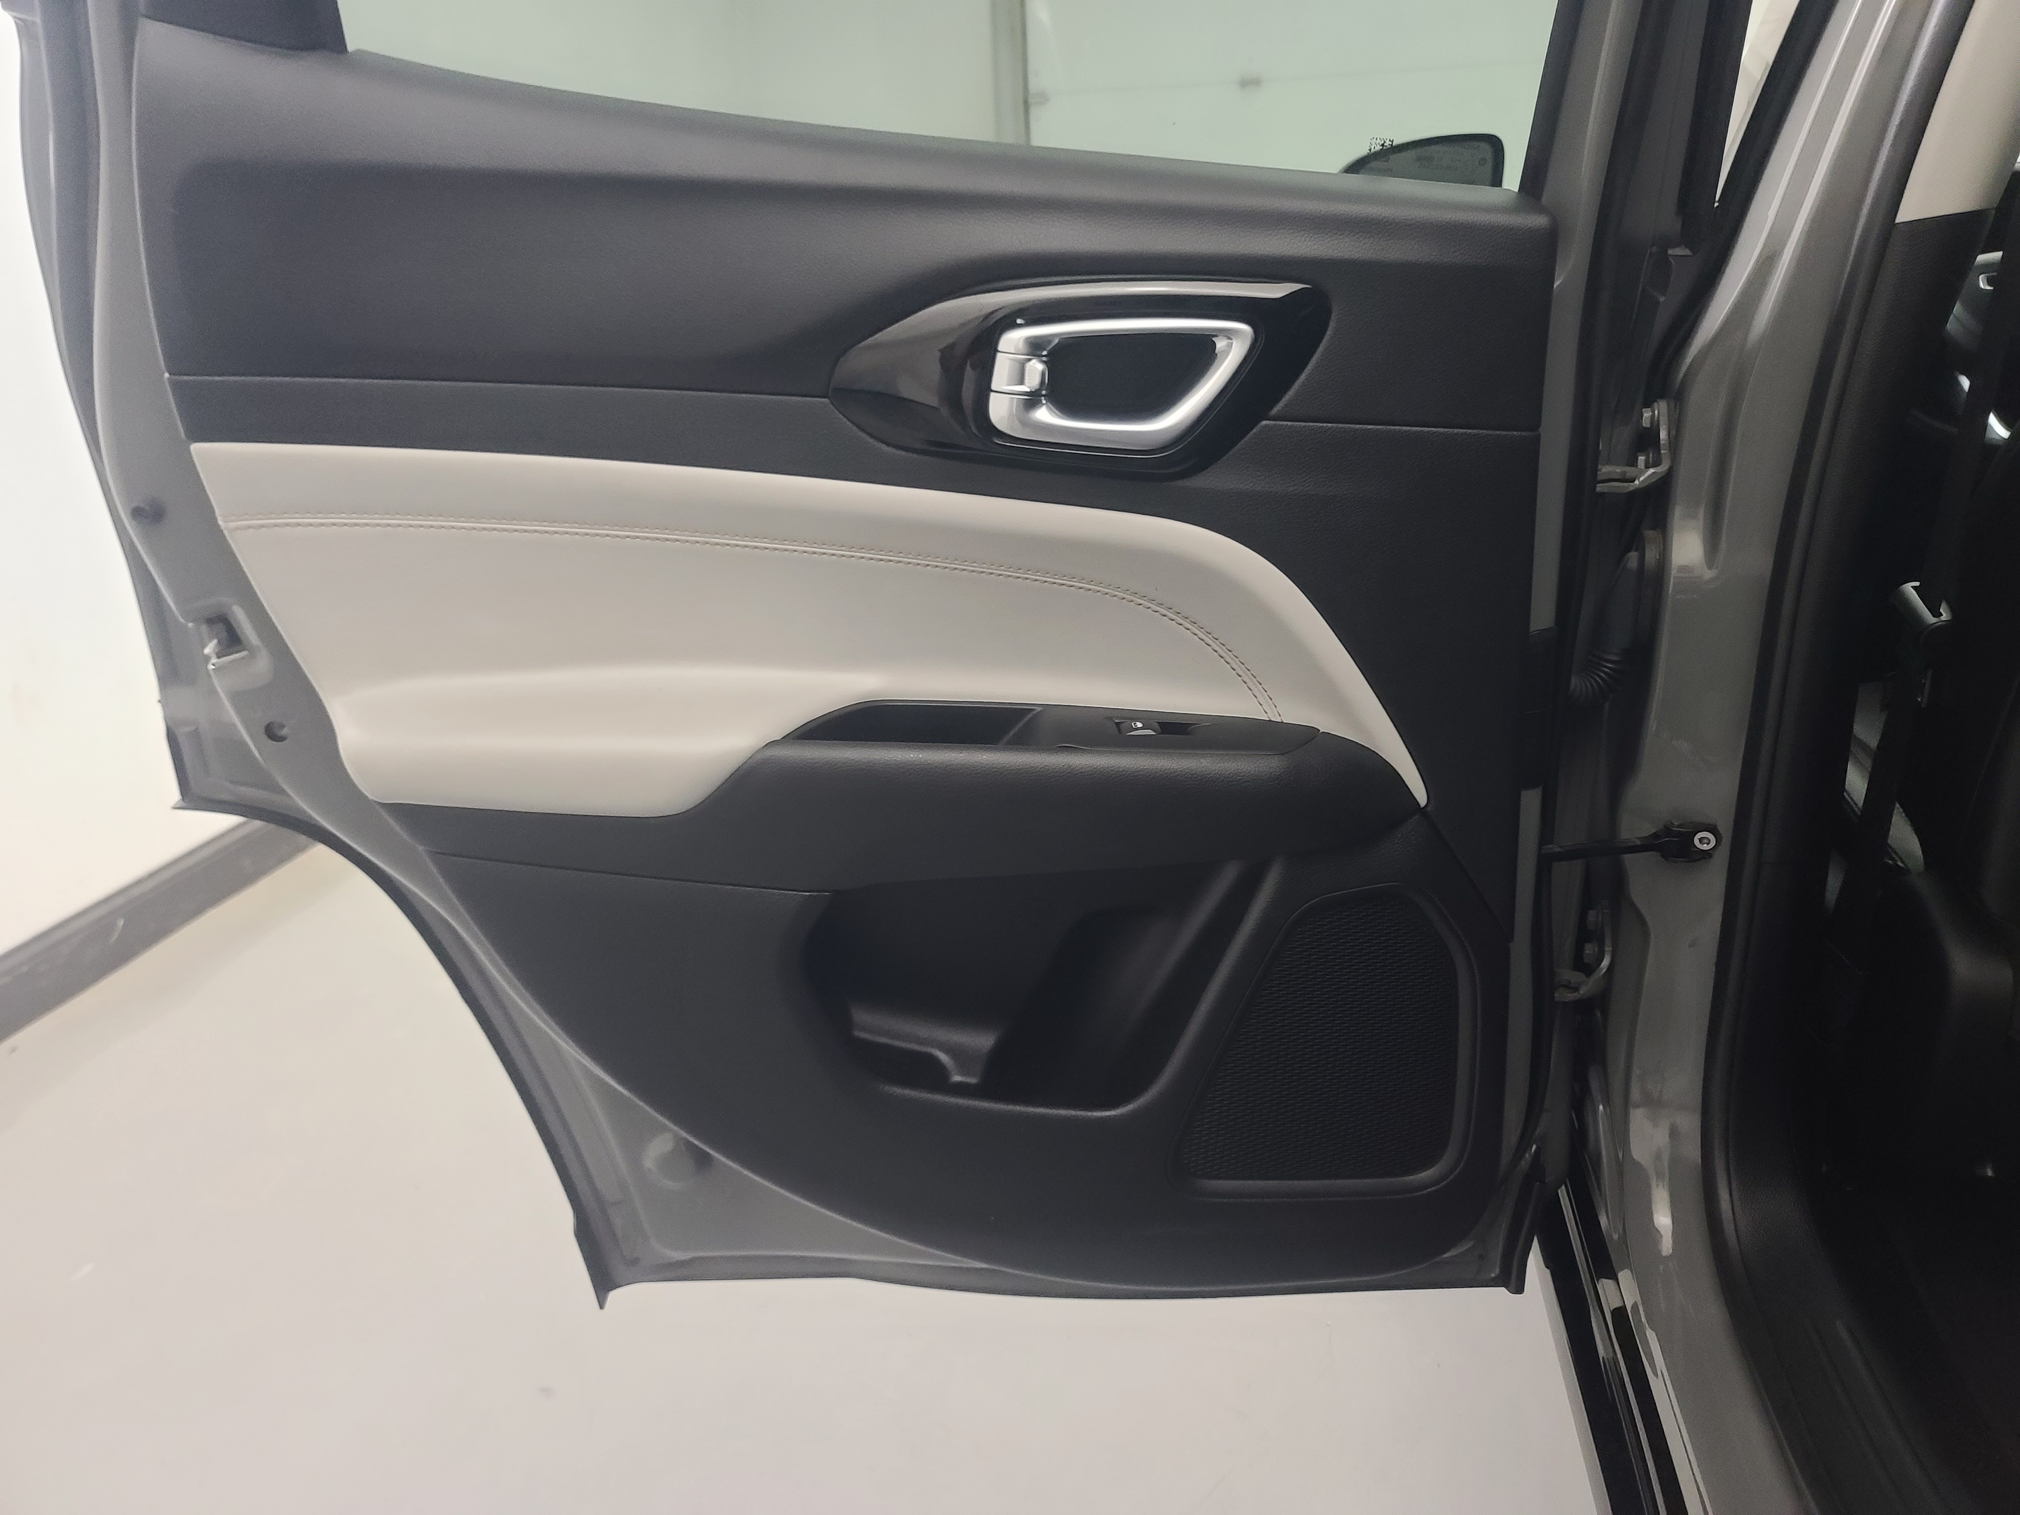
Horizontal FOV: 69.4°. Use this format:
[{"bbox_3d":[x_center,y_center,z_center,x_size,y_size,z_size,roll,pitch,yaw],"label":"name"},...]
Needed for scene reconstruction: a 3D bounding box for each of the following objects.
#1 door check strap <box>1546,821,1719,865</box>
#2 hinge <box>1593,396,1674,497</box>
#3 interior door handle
[{"bbox_3d":[0.414,0.057,0.971,0.125,0.030,0.030,-2,18,2],"label":"door check strap"},{"bbox_3d":[0.387,-0.193,0.901,0.052,0.062,0.050,-2,18,2],"label":"hinge"},{"bbox_3d":[0.062,-0.205,0.800,0.152,0.080,0.040,-2,18,2],"label":"interior door handle"}]

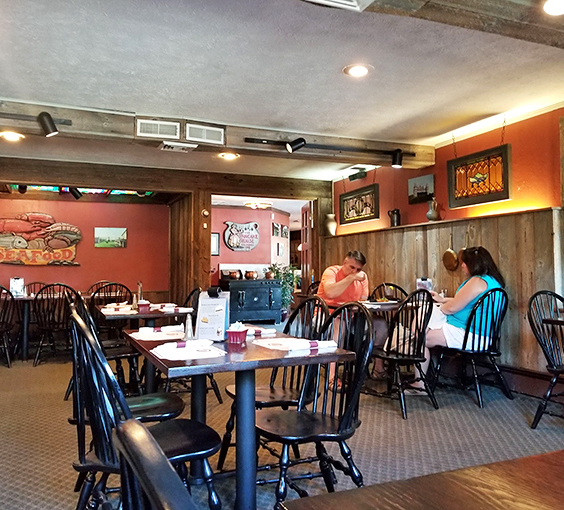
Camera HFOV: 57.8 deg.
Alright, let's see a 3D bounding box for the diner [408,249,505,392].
[{"bbox_3d":[1.510,0.572,4.400,0.540,1.290,0.710,1,-2,-38],"label":"diner"}]

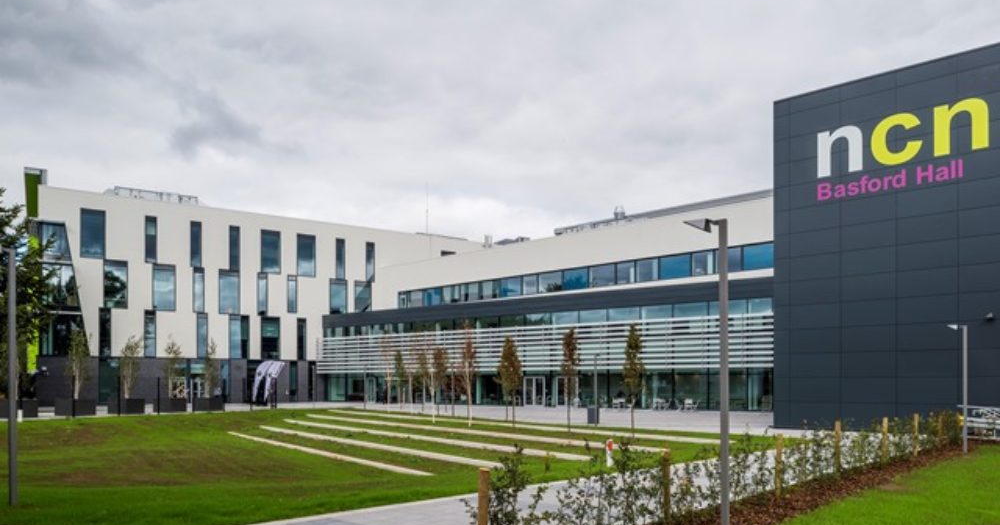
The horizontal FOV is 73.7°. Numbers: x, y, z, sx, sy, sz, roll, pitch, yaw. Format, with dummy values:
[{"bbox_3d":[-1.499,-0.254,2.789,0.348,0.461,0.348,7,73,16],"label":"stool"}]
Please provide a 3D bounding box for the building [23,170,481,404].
[{"bbox_3d":[-23.650,4.102,69.477,41.200,18.000,16.000,4,-7,-33],"label":"building"}]

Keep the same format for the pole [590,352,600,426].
[{"bbox_3d":[5.007,6.512,34.170,0.250,3.700,0.550,-5,-8,40],"label":"pole"}]

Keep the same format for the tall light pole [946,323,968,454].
[{"bbox_3d":[13.575,3.768,19.865,0.580,3.800,0.250,-6,-8,43],"label":"tall light pole"}]

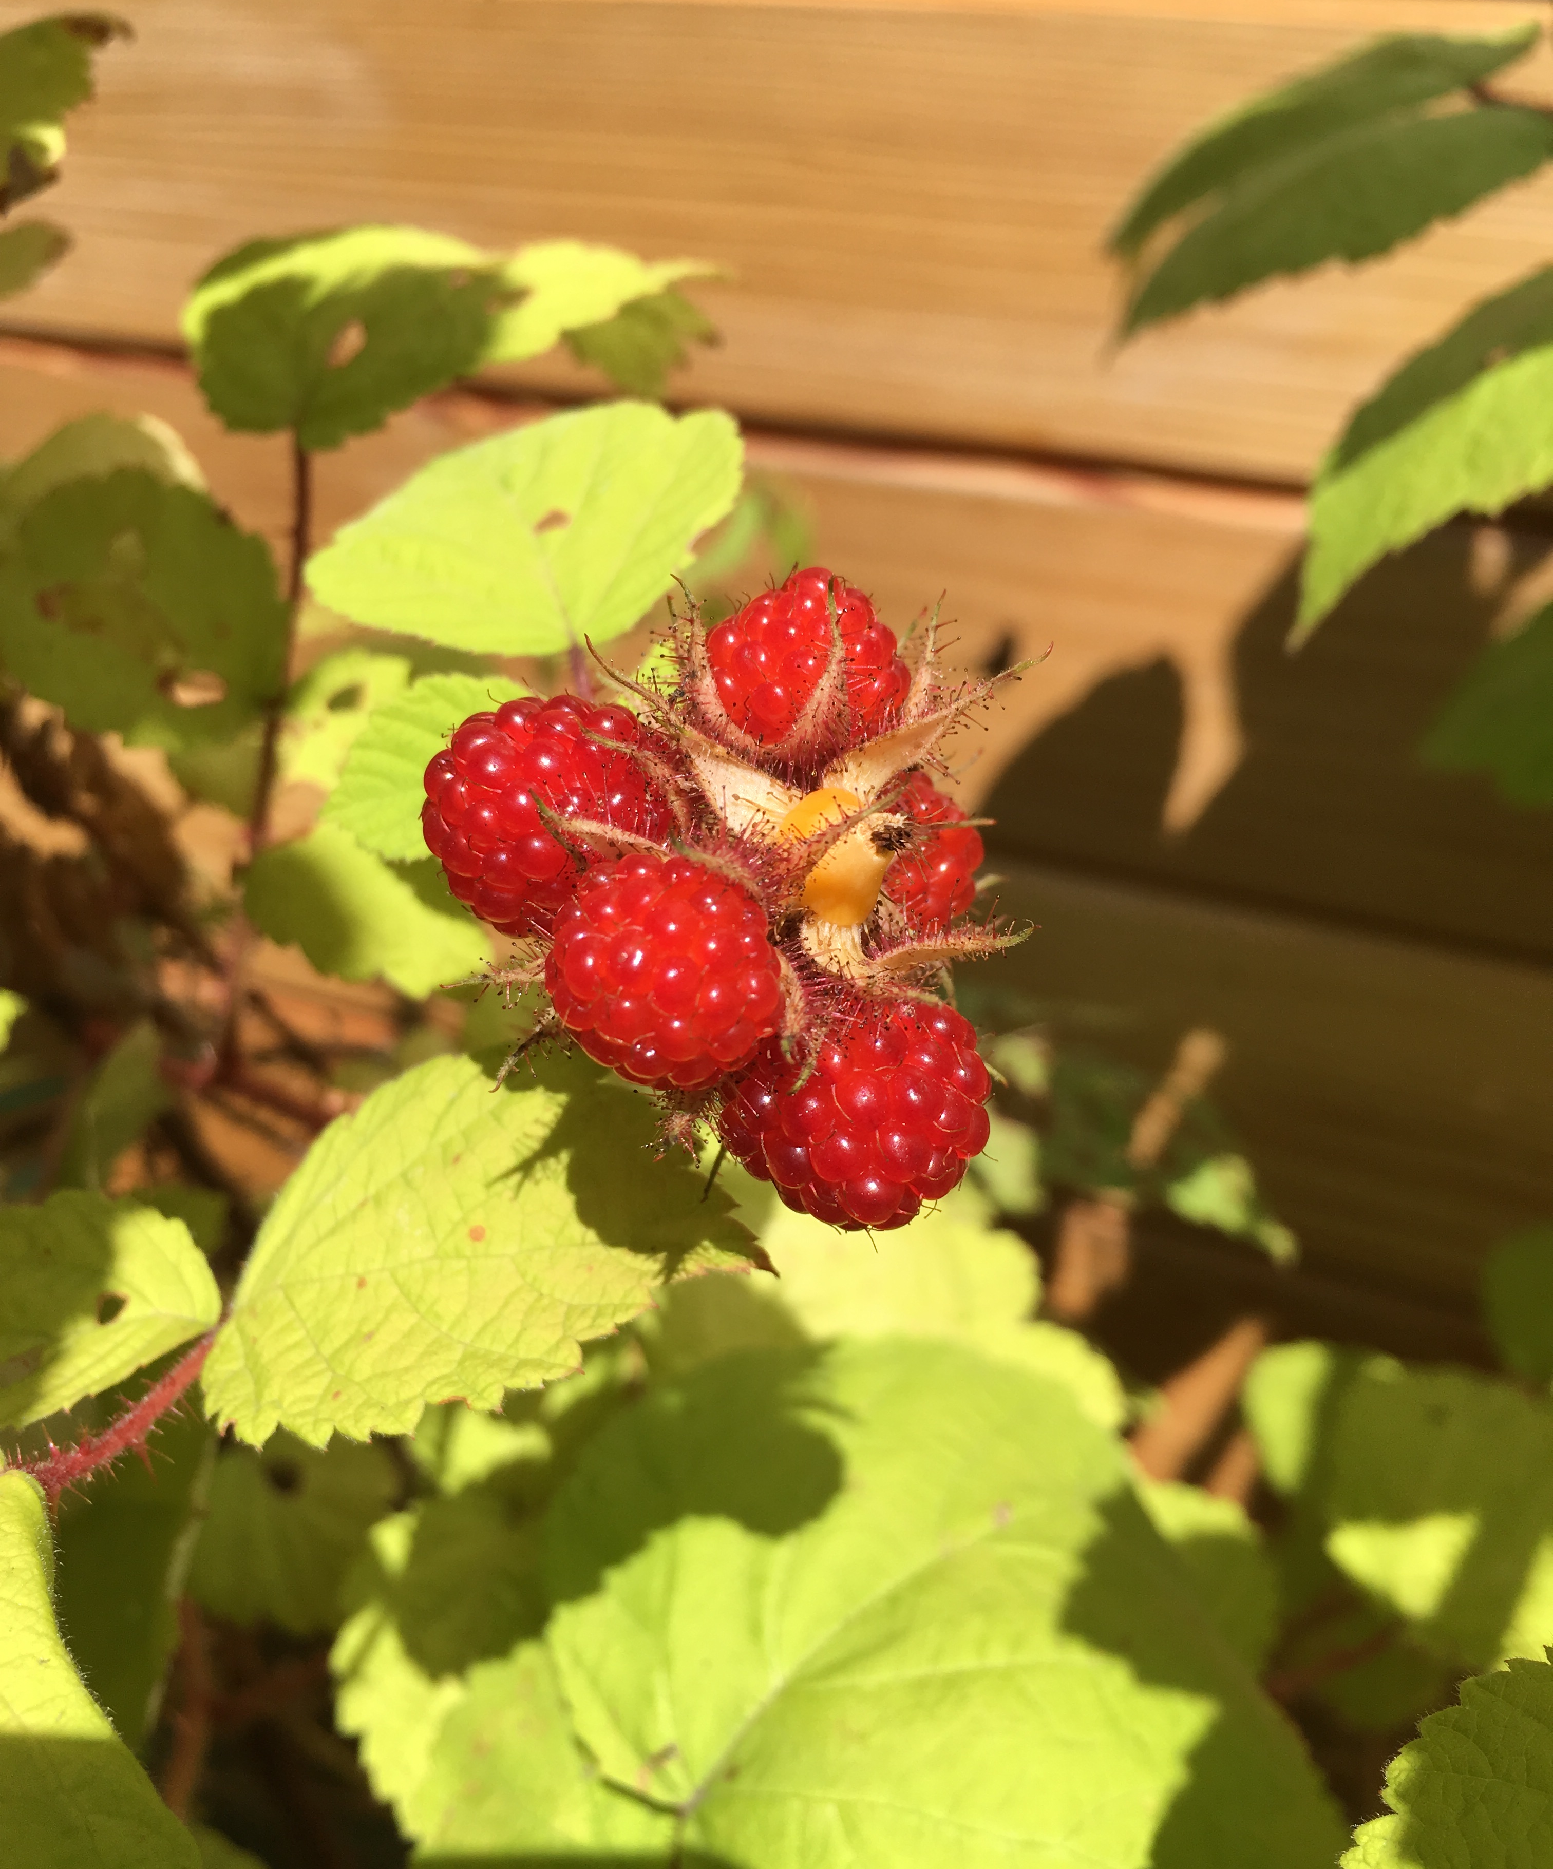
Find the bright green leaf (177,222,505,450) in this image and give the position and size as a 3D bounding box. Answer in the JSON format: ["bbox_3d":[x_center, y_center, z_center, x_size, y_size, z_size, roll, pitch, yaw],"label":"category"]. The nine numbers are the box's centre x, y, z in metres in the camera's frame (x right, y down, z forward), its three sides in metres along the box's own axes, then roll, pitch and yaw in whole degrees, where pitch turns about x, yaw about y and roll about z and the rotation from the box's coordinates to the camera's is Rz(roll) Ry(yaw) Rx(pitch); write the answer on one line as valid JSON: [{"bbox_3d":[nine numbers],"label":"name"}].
[{"bbox_3d":[-0.047,-0.065,0.190,0.034,0.008,0.032,5,55,-16],"label":"bright green leaf"}]

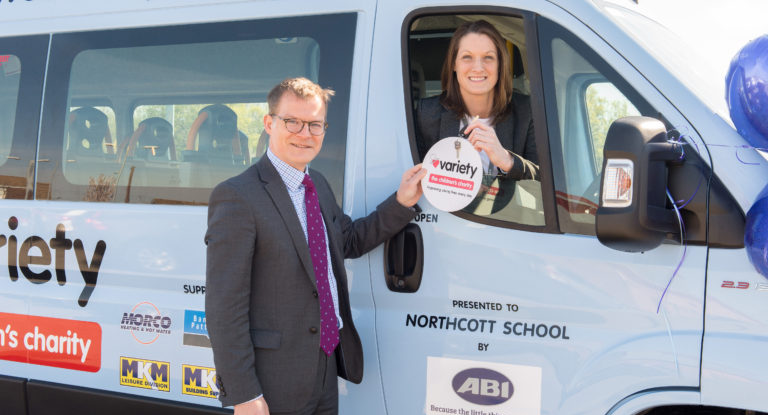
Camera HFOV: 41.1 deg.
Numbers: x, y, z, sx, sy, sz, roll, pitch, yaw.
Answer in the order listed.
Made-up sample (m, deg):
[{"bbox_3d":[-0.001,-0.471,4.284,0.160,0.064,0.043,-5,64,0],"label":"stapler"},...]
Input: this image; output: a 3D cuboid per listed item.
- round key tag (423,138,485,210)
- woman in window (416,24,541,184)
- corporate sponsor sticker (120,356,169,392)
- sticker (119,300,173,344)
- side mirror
[{"bbox_3d":[0.205,-0.100,3.095,0.225,0.225,0.008,12,3,37],"label":"round key tag"},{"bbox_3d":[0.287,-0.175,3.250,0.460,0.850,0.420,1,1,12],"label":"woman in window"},{"bbox_3d":[-0.880,0.615,3.773,0.232,0.107,0.006,1,1,27],"label":"corporate sponsor sticker"},{"bbox_3d":[-0.876,0.427,3.771,0.234,0.154,0.006,1,1,27],"label":"sticker"},{"bbox_3d":[0.715,-0.067,2.852,0.180,0.365,0.270,1,1,27],"label":"side mirror"}]

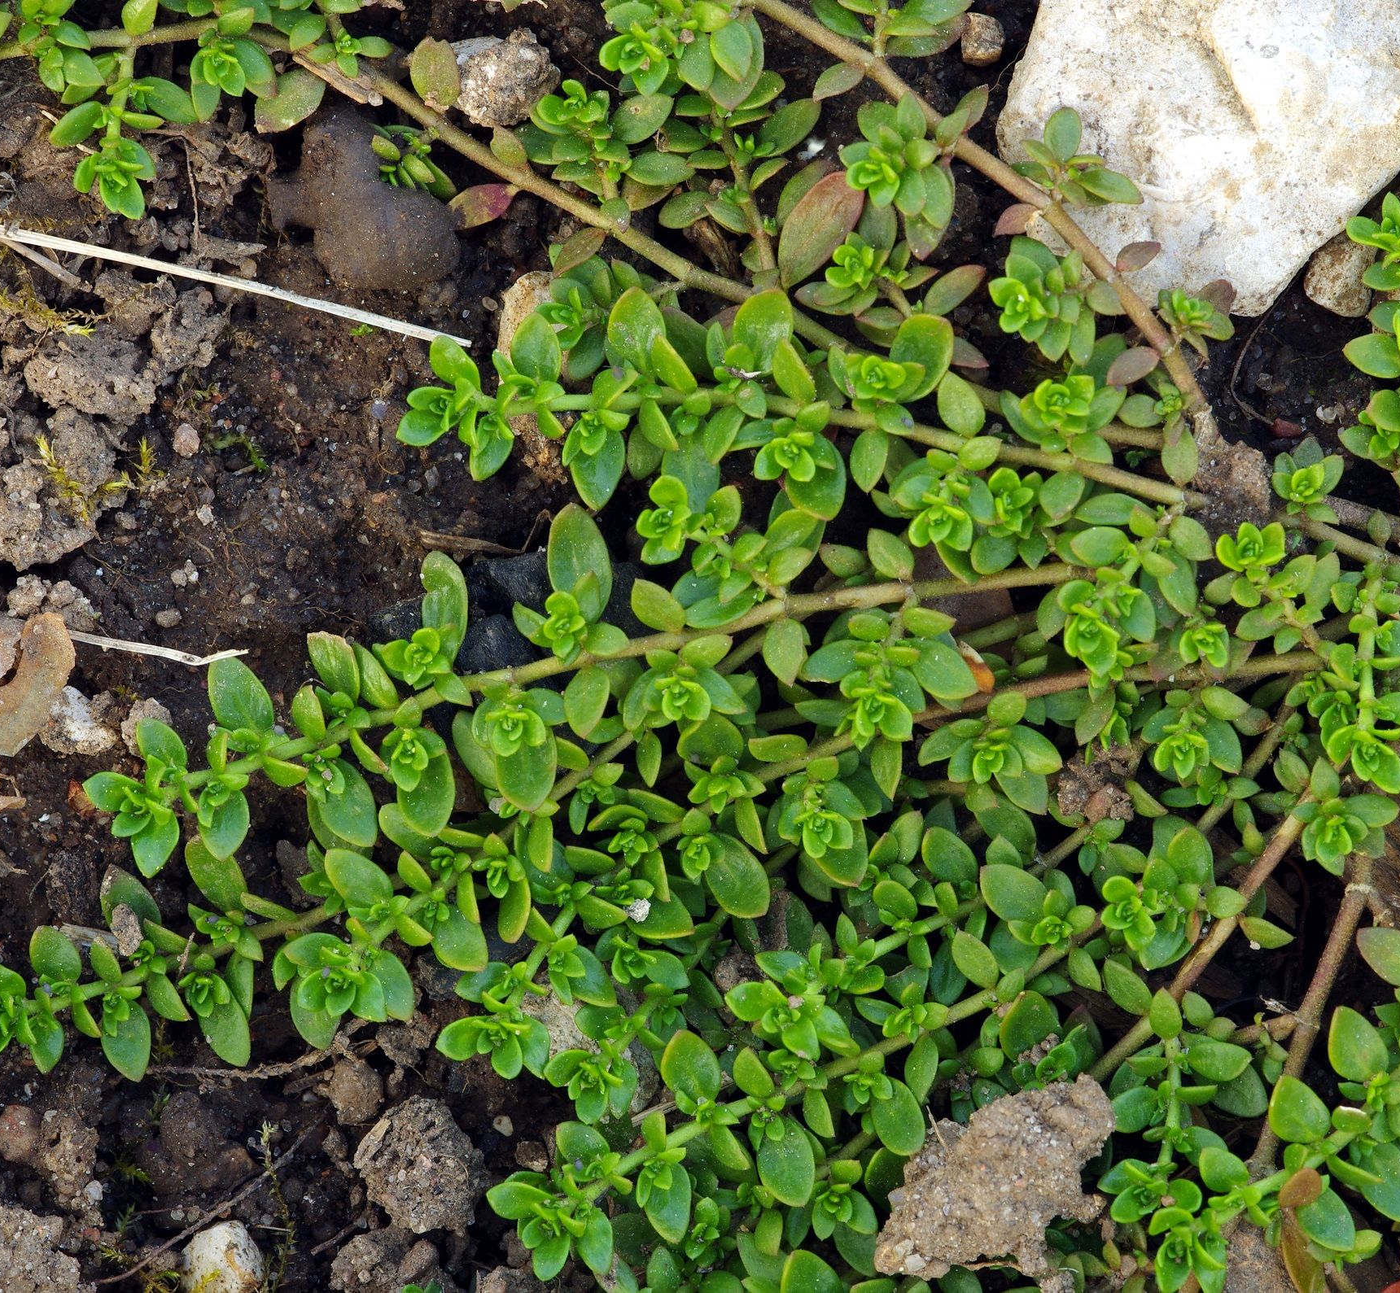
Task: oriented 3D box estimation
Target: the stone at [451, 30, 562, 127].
[{"bbox_3d":[-0.016,-0.047,0.704,0.009,0.007,0.008,0,80,0],"label":"stone"}]

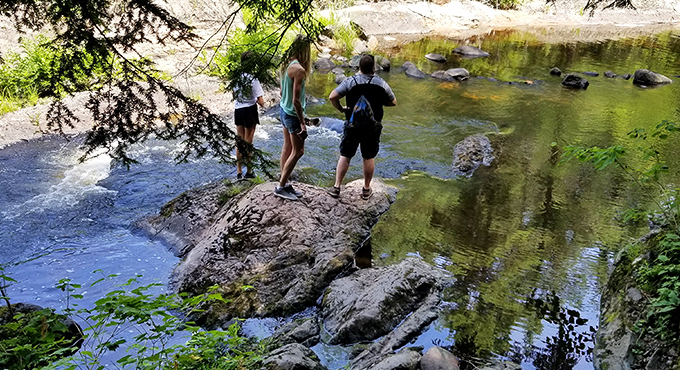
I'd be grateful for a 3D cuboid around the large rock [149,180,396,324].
[{"bbox_3d":[-0.760,0.475,6.022,2.800,0.920,2.500,1,22,0],"label":"large rock"}]

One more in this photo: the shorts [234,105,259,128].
[{"bbox_3d":[-1.161,-0.851,6.342,0.300,0.270,0.230,7,23,14],"label":"shorts"}]

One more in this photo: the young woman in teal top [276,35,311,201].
[{"bbox_3d":[-0.481,-0.655,5.283,0.360,1.710,0.400,-6,23,-17],"label":"young woman in teal top"}]

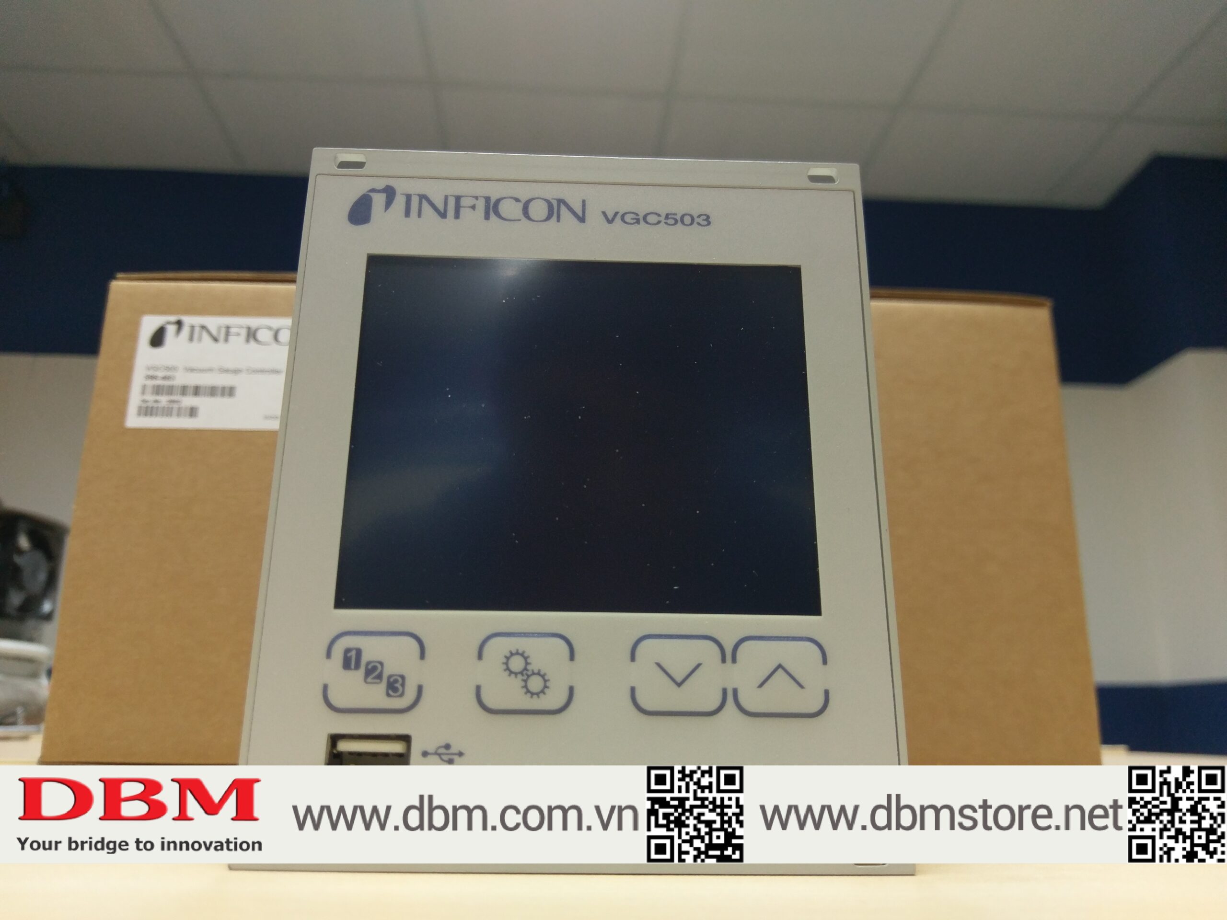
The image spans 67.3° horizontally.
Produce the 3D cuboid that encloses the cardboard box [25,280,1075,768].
[{"bbox_3d":[-0.016,0.055,0.505,0.400,0.195,0.280,1,-14,-2],"label":"cardboard box"}]

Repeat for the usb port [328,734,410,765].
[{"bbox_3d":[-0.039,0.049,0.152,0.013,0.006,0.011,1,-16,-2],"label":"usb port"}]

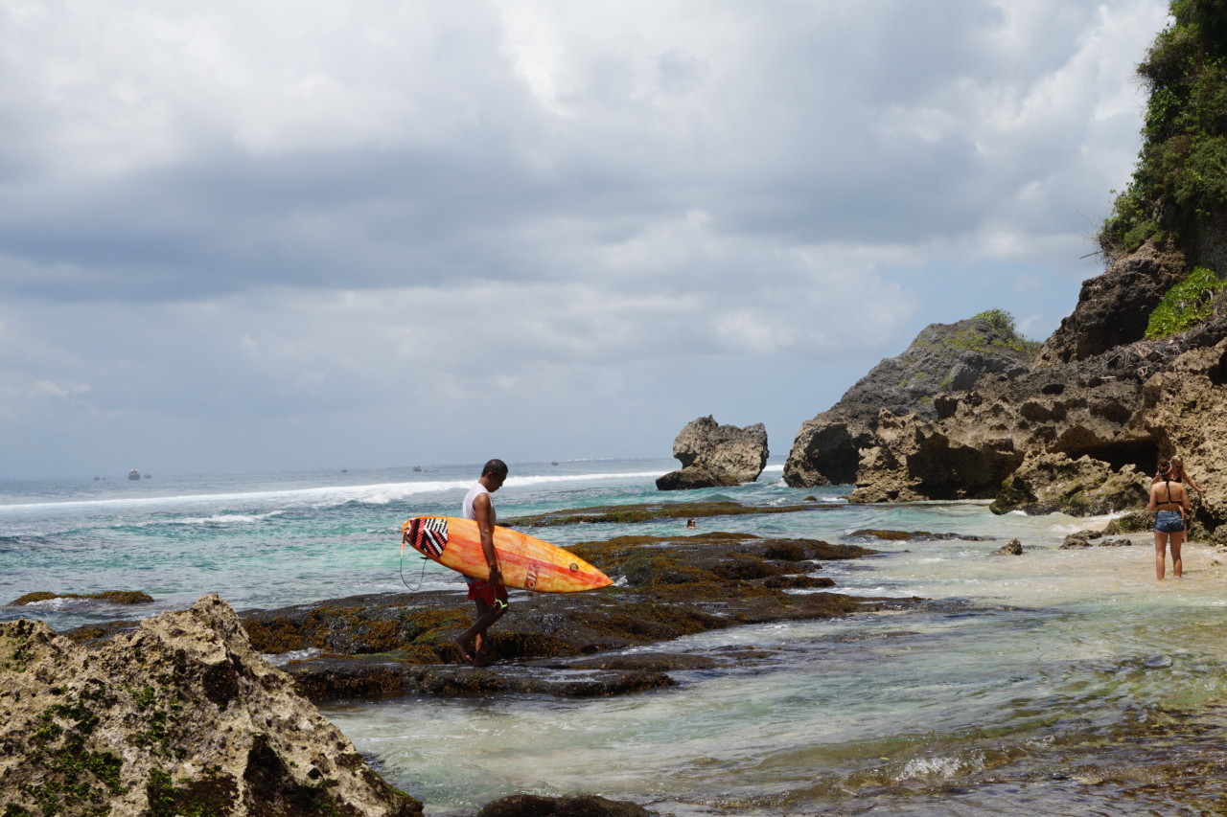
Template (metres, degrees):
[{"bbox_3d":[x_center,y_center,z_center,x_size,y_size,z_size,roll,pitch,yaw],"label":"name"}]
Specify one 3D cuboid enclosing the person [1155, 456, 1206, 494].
[{"bbox_3d":[8.442,1.366,29.500,0.800,1.380,0.500,-2,-2,14],"label":"person"}]

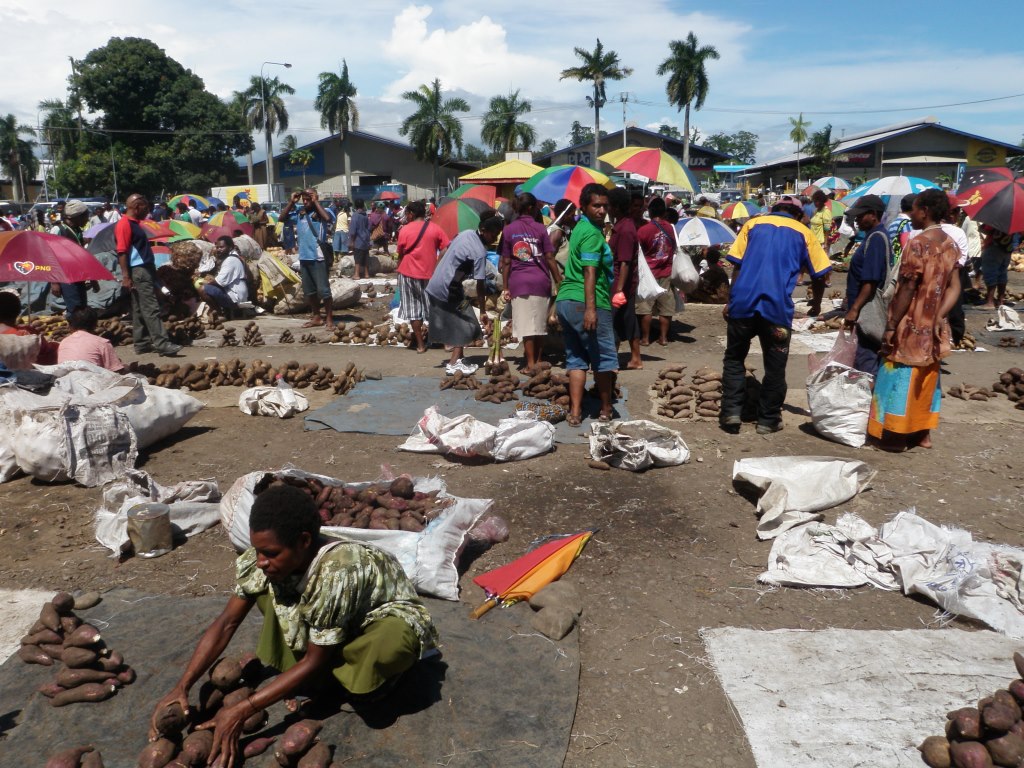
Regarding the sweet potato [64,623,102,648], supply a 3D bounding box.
[{"bbox_3d":[-1.468,0.863,2.830,0.135,0.062,0.065,-5,13,-20],"label":"sweet potato"}]

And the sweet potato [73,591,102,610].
[{"bbox_3d":[-1.672,0.854,3.258,0.055,0.052,0.125,7,15,29],"label":"sweet potato"}]

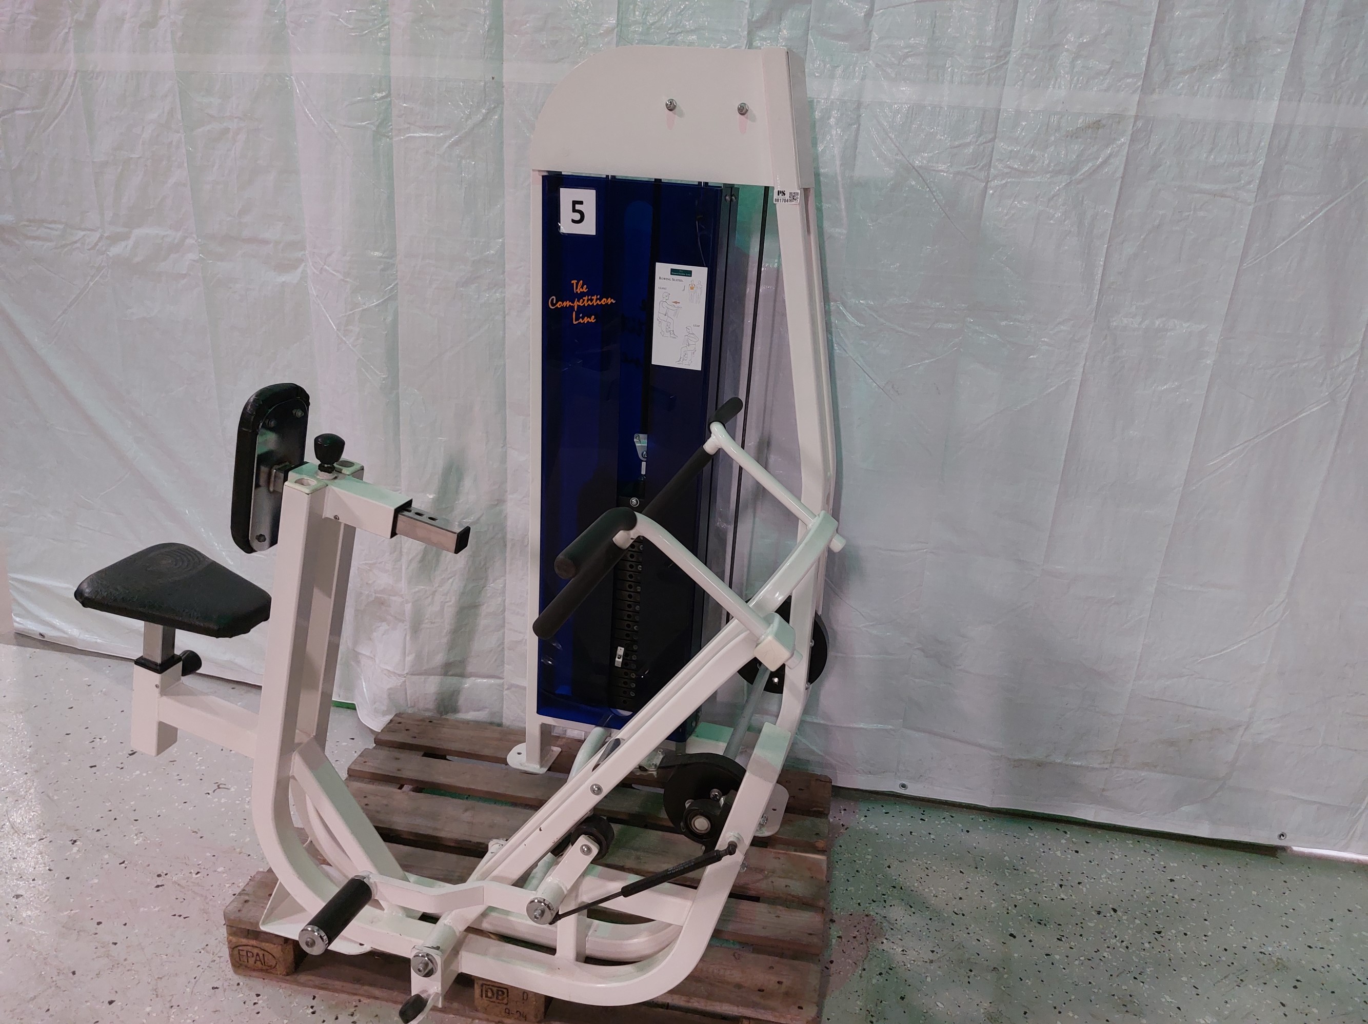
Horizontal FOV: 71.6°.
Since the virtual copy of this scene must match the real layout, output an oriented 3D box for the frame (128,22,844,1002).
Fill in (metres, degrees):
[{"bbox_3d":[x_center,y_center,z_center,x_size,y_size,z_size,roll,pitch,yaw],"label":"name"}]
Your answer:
[{"bbox_3d":[-0.404,-0.013,1.799,1.360,1.700,1.030,8,20,13],"label":"frame"}]

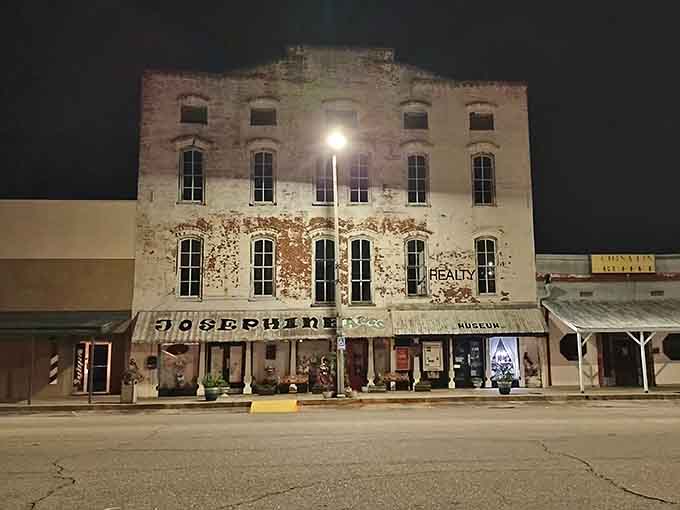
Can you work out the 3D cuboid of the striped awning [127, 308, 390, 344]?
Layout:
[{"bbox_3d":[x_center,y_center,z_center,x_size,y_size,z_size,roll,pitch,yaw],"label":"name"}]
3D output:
[{"bbox_3d":[-2.976,2.849,21.451,10.246,1.198,0.750,0,-8,-5],"label":"striped awning"}]

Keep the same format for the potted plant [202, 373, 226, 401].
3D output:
[{"bbox_3d":[-4.794,5.033,20.300,0.938,1.050,0.863,0,-8,-5],"label":"potted plant"}]

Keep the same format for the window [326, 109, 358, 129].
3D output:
[{"bbox_3d":[0.112,-6.120,23.779,1.444,0.933,0.180,0,-7,-6],"label":"window"}]

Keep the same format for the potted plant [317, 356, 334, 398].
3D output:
[{"bbox_3d":[-0.546,4.695,20.330,0.678,1.626,0.620,0,-7,-6],"label":"potted plant"}]

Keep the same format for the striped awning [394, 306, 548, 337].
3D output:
[{"bbox_3d":[5.573,2.849,22.786,6.580,1.140,0.850,0,-7,-6],"label":"striped awning"}]

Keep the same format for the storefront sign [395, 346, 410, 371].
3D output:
[{"bbox_3d":[2.615,4.312,22.100,0.654,0.983,0.060,0,-8,-5],"label":"storefront sign"}]

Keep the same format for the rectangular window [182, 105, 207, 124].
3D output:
[{"bbox_3d":[-6.344,-6.115,23.086,1.126,0.905,0.180,0,-7,-6],"label":"rectangular window"}]

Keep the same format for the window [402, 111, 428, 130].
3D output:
[{"bbox_3d":[3.457,-6.159,24.288,1.207,0.951,0.200,0,-7,-4],"label":"window"}]

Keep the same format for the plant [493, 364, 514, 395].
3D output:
[{"bbox_3d":[6.638,5.054,21.533,0.888,1.193,0.888,0,-7,-4],"label":"plant"}]

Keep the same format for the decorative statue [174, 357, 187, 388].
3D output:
[{"bbox_3d":[-6.787,5.000,22.571,0.501,1.337,0.400,0,-7,-4],"label":"decorative statue"}]

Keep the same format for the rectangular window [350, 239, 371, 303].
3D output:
[{"bbox_3d":[0.945,0.695,23.035,0.987,2.833,0.180,0,-7,-6],"label":"rectangular window"}]

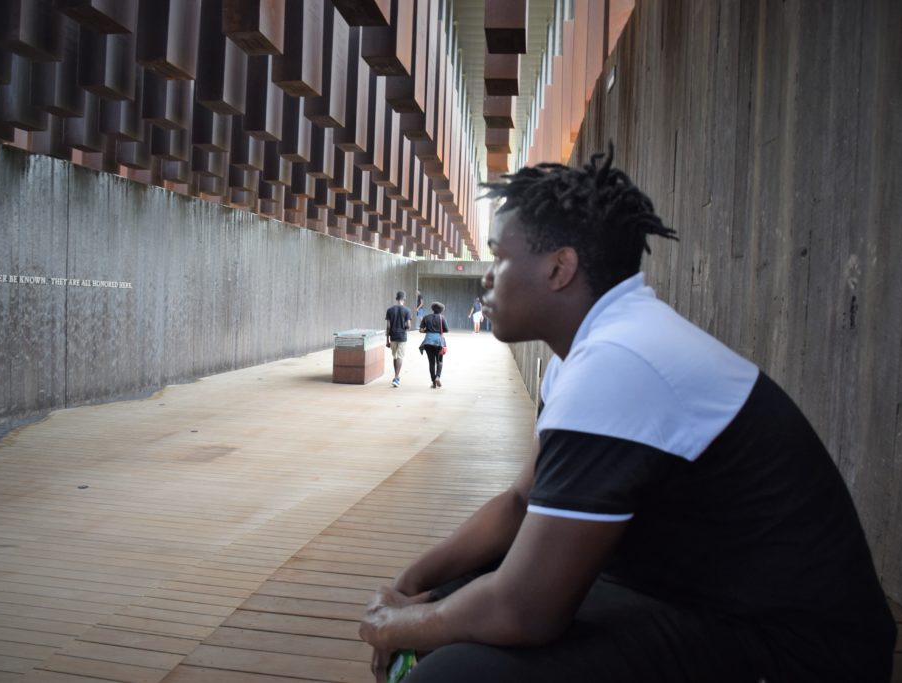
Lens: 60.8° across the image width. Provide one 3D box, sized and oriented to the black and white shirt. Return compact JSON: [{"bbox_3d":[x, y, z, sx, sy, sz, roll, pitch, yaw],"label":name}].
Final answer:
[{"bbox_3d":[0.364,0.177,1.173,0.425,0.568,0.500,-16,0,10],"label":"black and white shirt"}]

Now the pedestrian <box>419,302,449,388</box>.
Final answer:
[{"bbox_3d":[-0.315,0.080,14.700,0.550,1.650,0.400,2,3,5],"label":"pedestrian"}]

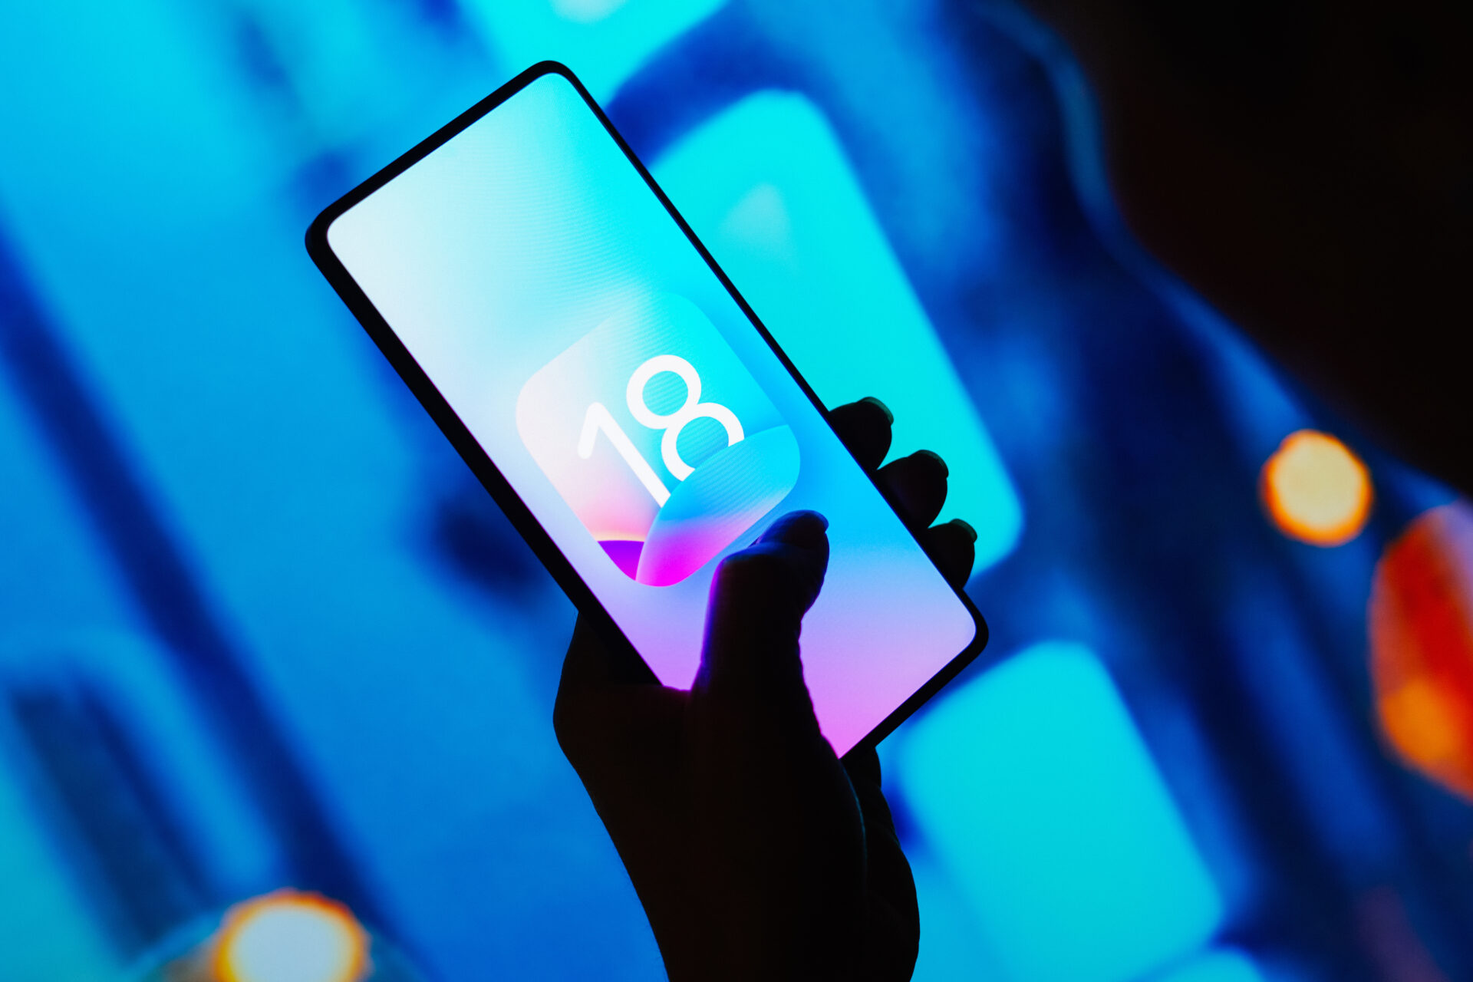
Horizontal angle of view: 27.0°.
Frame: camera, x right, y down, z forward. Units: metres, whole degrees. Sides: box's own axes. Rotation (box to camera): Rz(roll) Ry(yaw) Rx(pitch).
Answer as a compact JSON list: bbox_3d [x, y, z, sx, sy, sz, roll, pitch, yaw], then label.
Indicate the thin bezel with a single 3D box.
[{"bbox_3d":[-0.018,-0.011,0.656,0.074,0.161,0.008,-39,4,-27],"label":"thin bezel"}]

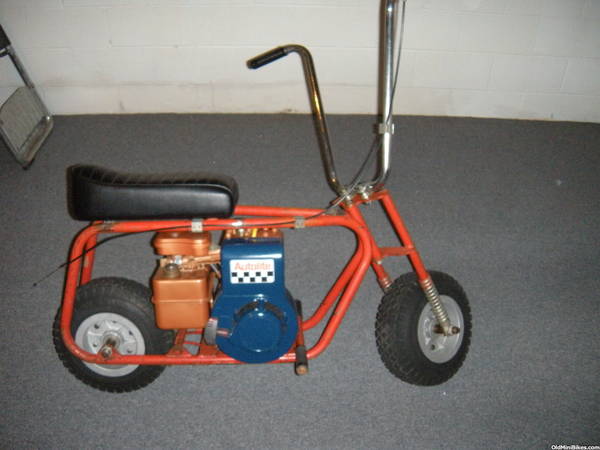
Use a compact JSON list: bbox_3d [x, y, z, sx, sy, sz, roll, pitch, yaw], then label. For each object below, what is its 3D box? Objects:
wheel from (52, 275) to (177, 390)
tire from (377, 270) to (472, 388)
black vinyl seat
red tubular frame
[{"bbox_3d":[-0.491,0.295,1.618,0.310,0.310,0.100,-1,15,-2],"label":"wheel"},{"bbox_3d":[0.344,0.279,1.653,0.310,0.310,0.100,-17,8,-36],"label":"tire"},{"bbox_3d":[-0.355,-0.092,1.518,0.402,0.112,0.184,-1,15,-2],"label":"black vinyl seat"},{"bbox_3d":[-0.134,0.117,1.586,0.942,0.445,0.200,-1,15,-2],"label":"red tubular frame"}]

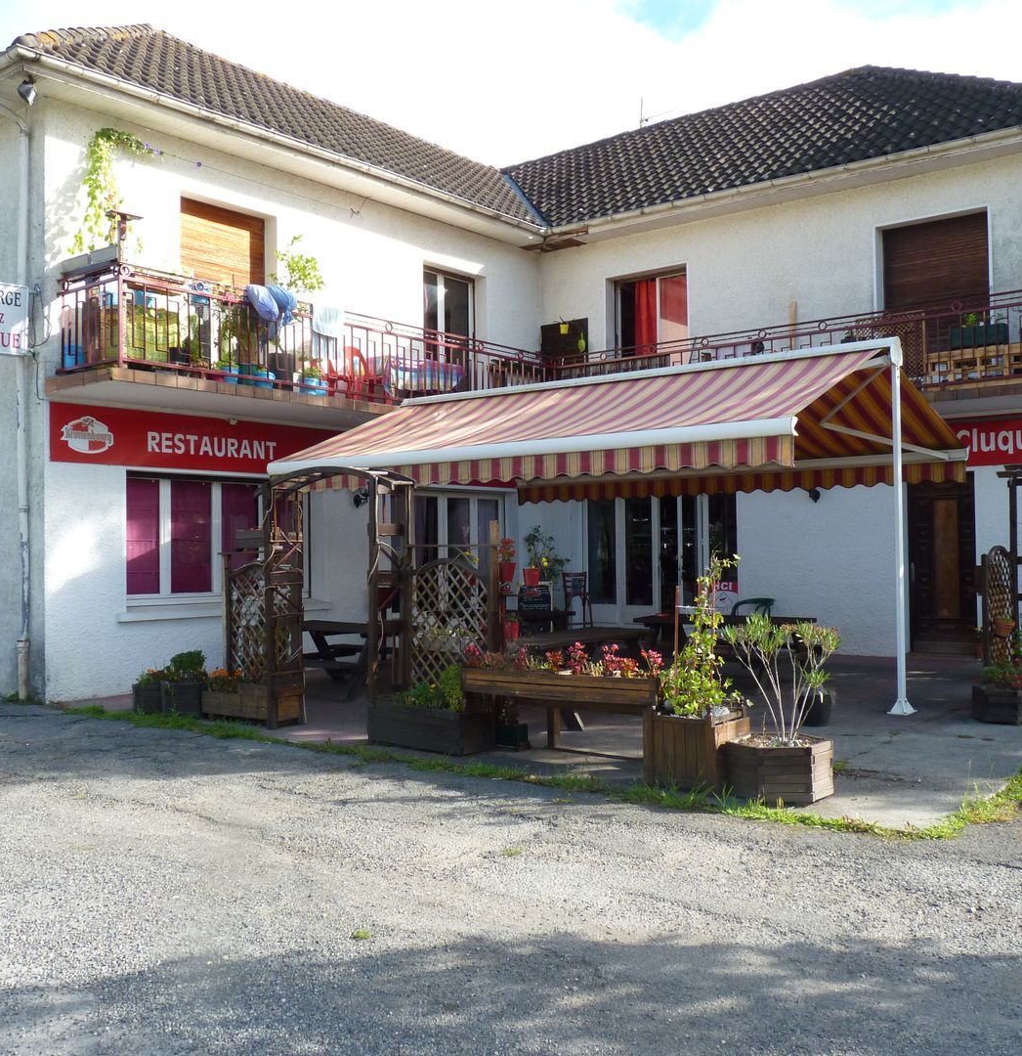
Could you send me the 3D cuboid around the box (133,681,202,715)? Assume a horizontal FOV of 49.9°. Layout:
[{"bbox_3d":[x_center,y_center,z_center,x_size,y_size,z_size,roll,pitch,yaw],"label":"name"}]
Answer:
[{"bbox_3d":[-3.085,1.511,9.888,0.530,0.310,0.420,-1,-1,14],"label":"box"}]

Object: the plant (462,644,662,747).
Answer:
[{"bbox_3d":[0.429,1.237,8.060,1.620,0.780,0.440,-1,-1,39],"label":"plant"}]

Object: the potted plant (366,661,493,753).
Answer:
[{"bbox_3d":[-0.602,1.313,8.217,0.970,0.650,0.390,-1,-1,39],"label":"potted plant"}]

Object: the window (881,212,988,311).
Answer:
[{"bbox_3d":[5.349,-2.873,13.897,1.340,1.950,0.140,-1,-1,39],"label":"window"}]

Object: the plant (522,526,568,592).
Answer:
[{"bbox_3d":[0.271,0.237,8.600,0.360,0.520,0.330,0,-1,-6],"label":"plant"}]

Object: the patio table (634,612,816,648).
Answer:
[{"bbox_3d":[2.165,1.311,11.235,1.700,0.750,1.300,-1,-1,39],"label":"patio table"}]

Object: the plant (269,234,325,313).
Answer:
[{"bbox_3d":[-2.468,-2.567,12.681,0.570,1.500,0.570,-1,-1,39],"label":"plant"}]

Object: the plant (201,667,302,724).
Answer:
[{"bbox_3d":[-2.214,1.444,9.496,0.880,0.450,0.380,-1,-1,39],"label":"plant"}]

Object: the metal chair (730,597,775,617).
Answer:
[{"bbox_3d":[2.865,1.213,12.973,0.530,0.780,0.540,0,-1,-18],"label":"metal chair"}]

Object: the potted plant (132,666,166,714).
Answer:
[{"bbox_3d":[-3.398,1.508,10.360,0.360,0.450,0.360,0,-1,-21],"label":"potted plant"}]

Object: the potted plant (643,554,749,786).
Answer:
[{"bbox_3d":[1.113,0.855,6.619,0.490,1.369,0.470,-2,-2,37],"label":"potted plant"}]

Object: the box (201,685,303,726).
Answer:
[{"bbox_3d":[-2.290,1.546,9.815,0.930,0.330,0.370,-1,-1,36],"label":"box"}]

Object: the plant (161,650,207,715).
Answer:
[{"bbox_3d":[-3.057,1.427,10.260,0.390,0.600,0.390,0,-1,-21],"label":"plant"}]

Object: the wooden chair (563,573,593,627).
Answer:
[{"bbox_3d":[0.935,1.147,15.425,0.420,1.042,0.440,-1,-1,14],"label":"wooden chair"}]

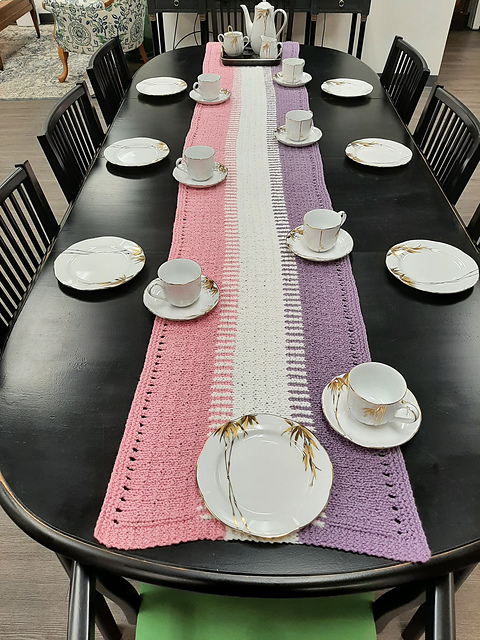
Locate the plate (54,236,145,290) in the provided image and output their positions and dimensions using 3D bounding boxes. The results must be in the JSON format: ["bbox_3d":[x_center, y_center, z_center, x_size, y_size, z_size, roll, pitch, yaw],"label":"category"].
[{"bbox_3d":[-0.301,-0.119,1.046,0.193,0.019,0.193,0,44,0],"label":"plate"}]

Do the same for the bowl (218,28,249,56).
[{"bbox_3d":[-0.026,-1.218,2.096,0.137,0.110,0.085,8,45,9],"label":"bowl"}]

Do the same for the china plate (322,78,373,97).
[{"bbox_3d":[0.404,-0.866,1.814,0.193,0.019,0.193,0,44,0],"label":"china plate"}]

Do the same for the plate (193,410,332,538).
[{"bbox_3d":[0.035,0.219,0.689,0.193,0.019,0.193,0,44,0],"label":"plate"}]

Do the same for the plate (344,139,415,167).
[{"bbox_3d":[0.409,-0.487,1.423,0.193,0.019,0.193,0,44,0],"label":"plate"}]

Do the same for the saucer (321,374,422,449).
[{"bbox_3d":[0.208,0.143,0.767,0.151,0.020,0.151,0,44,0],"label":"saucer"}]

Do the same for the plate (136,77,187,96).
[{"bbox_3d":[-0.295,-0.878,1.830,0.193,0.019,0.193,0,44,0],"label":"plate"}]

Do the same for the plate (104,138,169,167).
[{"bbox_3d":[-0.304,-0.493,1.433,0.193,0.019,0.193,0,44,0],"label":"plate"}]

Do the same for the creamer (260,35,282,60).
[{"bbox_3d":[0.137,-1.174,2.065,0.100,0.090,0.070,12,46,13],"label":"creamer"}]

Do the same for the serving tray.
[{"bbox_3d":[0.050,-1.149,2.093,0.256,0.032,0.200,0,44,0],"label":"serving tray"}]

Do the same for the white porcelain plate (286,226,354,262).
[{"bbox_3d":[0.181,-0.170,1.090,0.151,0.020,0.151,0,44,0],"label":"white porcelain plate"}]

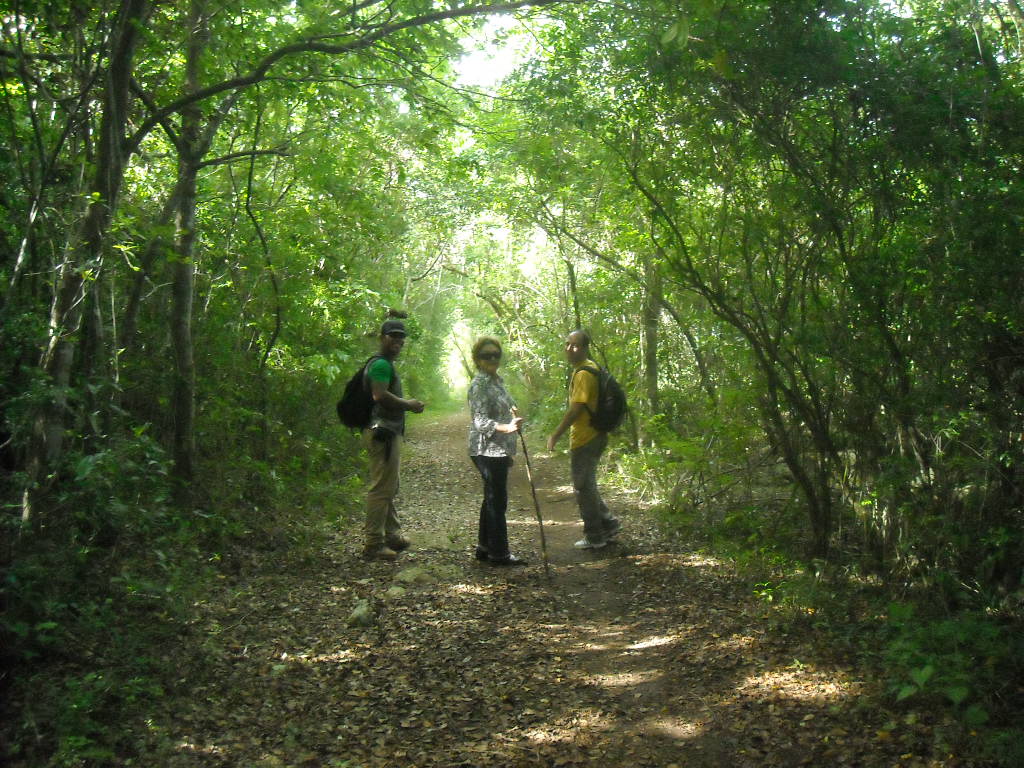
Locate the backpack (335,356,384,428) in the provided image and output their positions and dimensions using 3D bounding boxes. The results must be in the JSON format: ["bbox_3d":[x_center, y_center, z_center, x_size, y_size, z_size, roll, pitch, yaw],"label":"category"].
[{"bbox_3d":[-1.130,0.065,7.700,0.330,0.520,0.340,0,1,3],"label":"backpack"}]

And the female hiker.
[{"bbox_3d":[-0.110,0.485,7.400,0.410,1.640,0.480,0,1,22],"label":"female hiker"}]

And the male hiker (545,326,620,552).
[{"bbox_3d":[0.565,0.430,8.150,0.550,1.730,0.500,0,1,12],"label":"male hiker"}]

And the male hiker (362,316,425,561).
[{"bbox_3d":[-0.880,0.410,7.700,0.460,1.790,0.500,0,1,2],"label":"male hiker"}]

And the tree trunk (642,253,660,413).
[{"bbox_3d":[2.050,-0.720,15.000,0.240,2.400,0.240,0,1,0],"label":"tree trunk"}]

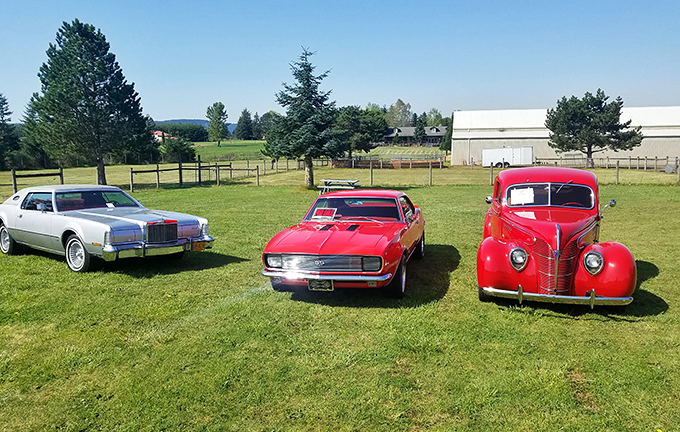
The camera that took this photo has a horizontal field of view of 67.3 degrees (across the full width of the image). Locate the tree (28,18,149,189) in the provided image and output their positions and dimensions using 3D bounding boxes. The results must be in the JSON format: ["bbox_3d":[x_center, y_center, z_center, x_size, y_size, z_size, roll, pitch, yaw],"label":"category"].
[{"bbox_3d":[-13.559,-6.052,27.757,6.541,8.793,6.541,0,7,0],"label":"tree"}]

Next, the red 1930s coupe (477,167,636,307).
[{"bbox_3d":[3.130,0.102,7.795,1.780,1.700,4.600,2,8,18],"label":"red 1930s coupe"}]

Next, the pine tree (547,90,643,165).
[{"bbox_3d":[28.559,-9.764,57.231,10.634,8.624,10.634,0,7,0],"label":"pine tree"}]

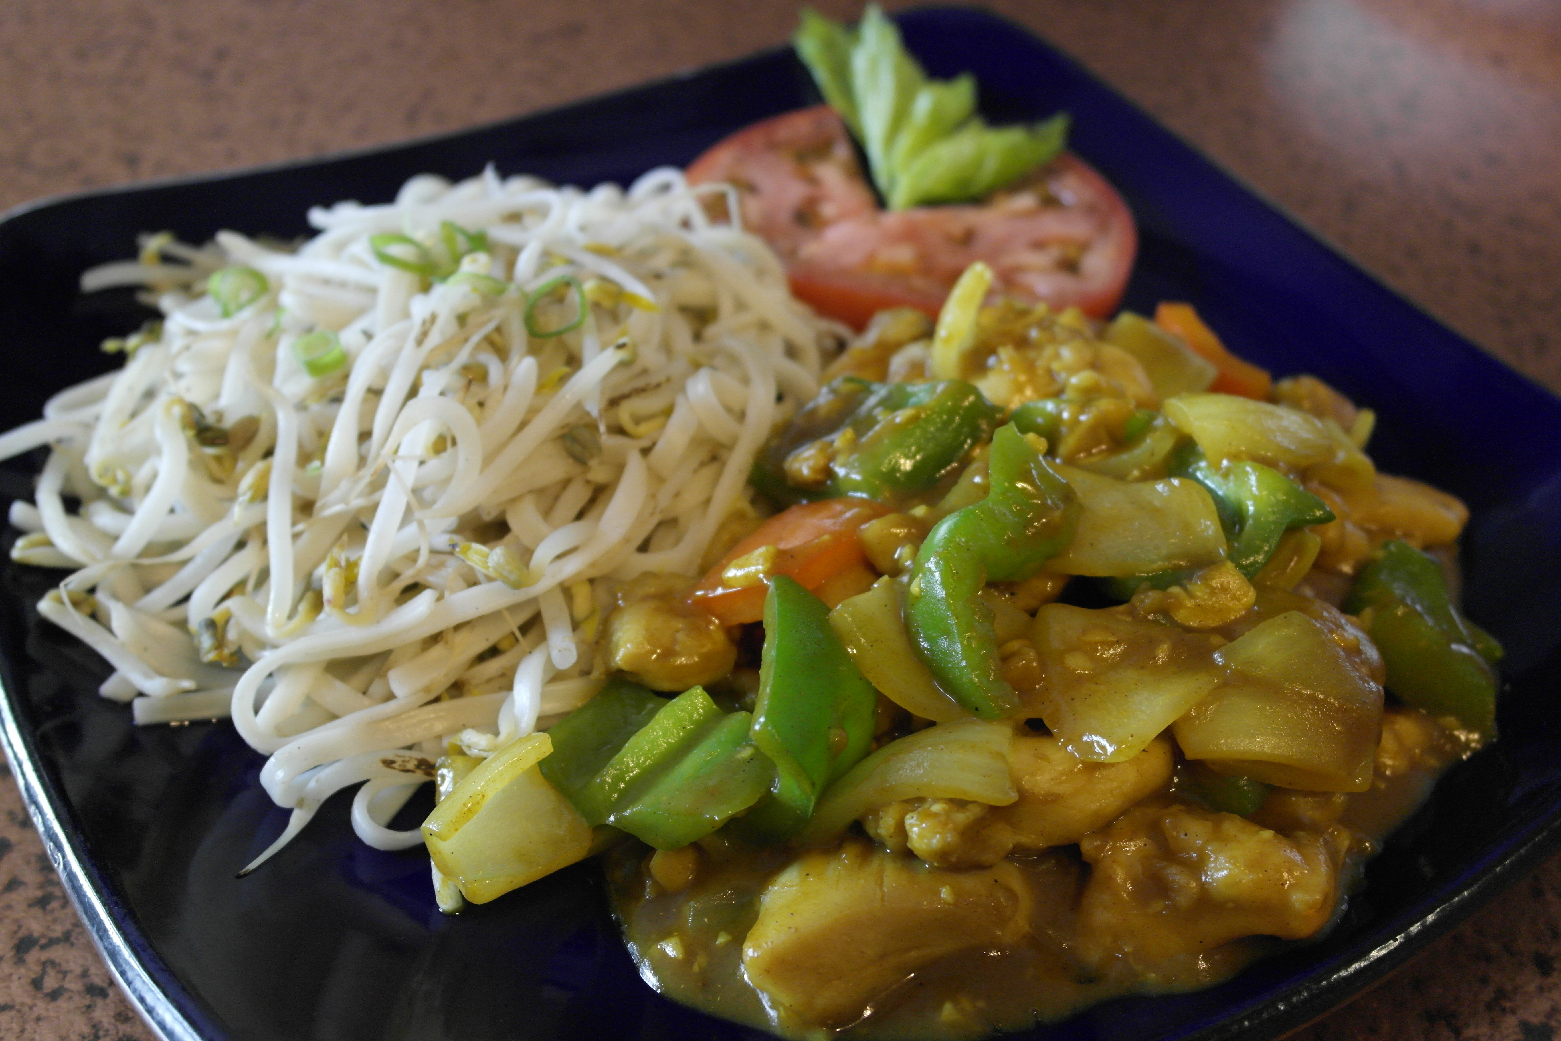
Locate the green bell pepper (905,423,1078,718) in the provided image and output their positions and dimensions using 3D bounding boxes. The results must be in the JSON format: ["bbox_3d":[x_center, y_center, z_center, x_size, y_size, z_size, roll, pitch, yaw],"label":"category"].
[{"bbox_3d":[0.030,0.006,0.270,0.018,0.017,0.048,13,41,13],"label":"green bell pepper"}]

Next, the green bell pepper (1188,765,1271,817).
[{"bbox_3d":[0.063,0.038,0.265,0.016,0.011,0.006,0,40,-2],"label":"green bell pepper"}]

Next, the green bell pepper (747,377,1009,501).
[{"bbox_3d":[0.017,-0.013,0.301,0.042,0.017,0.023,-8,41,-11],"label":"green bell pepper"}]

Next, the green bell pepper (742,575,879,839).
[{"bbox_3d":[0.005,0.028,0.258,0.016,0.033,0.022,7,40,6],"label":"green bell pepper"}]

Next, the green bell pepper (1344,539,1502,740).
[{"bbox_3d":[0.097,0.019,0.283,0.025,0.019,0.024,11,41,11],"label":"green bell pepper"}]

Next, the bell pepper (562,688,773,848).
[{"bbox_3d":[-0.015,0.035,0.255,0.027,0.018,0.013,-14,43,-18],"label":"bell pepper"}]

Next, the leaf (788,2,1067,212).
[{"bbox_3d":[0.031,-0.083,0.370,0.056,0.032,0.033,2,40,0],"label":"leaf"}]

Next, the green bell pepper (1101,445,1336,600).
[{"bbox_3d":[0.068,0.004,0.290,0.027,0.019,0.025,24,45,25],"label":"green bell pepper"}]

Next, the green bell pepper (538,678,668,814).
[{"bbox_3d":[-0.025,0.033,0.265,0.015,0.015,0.018,25,46,26],"label":"green bell pepper"}]

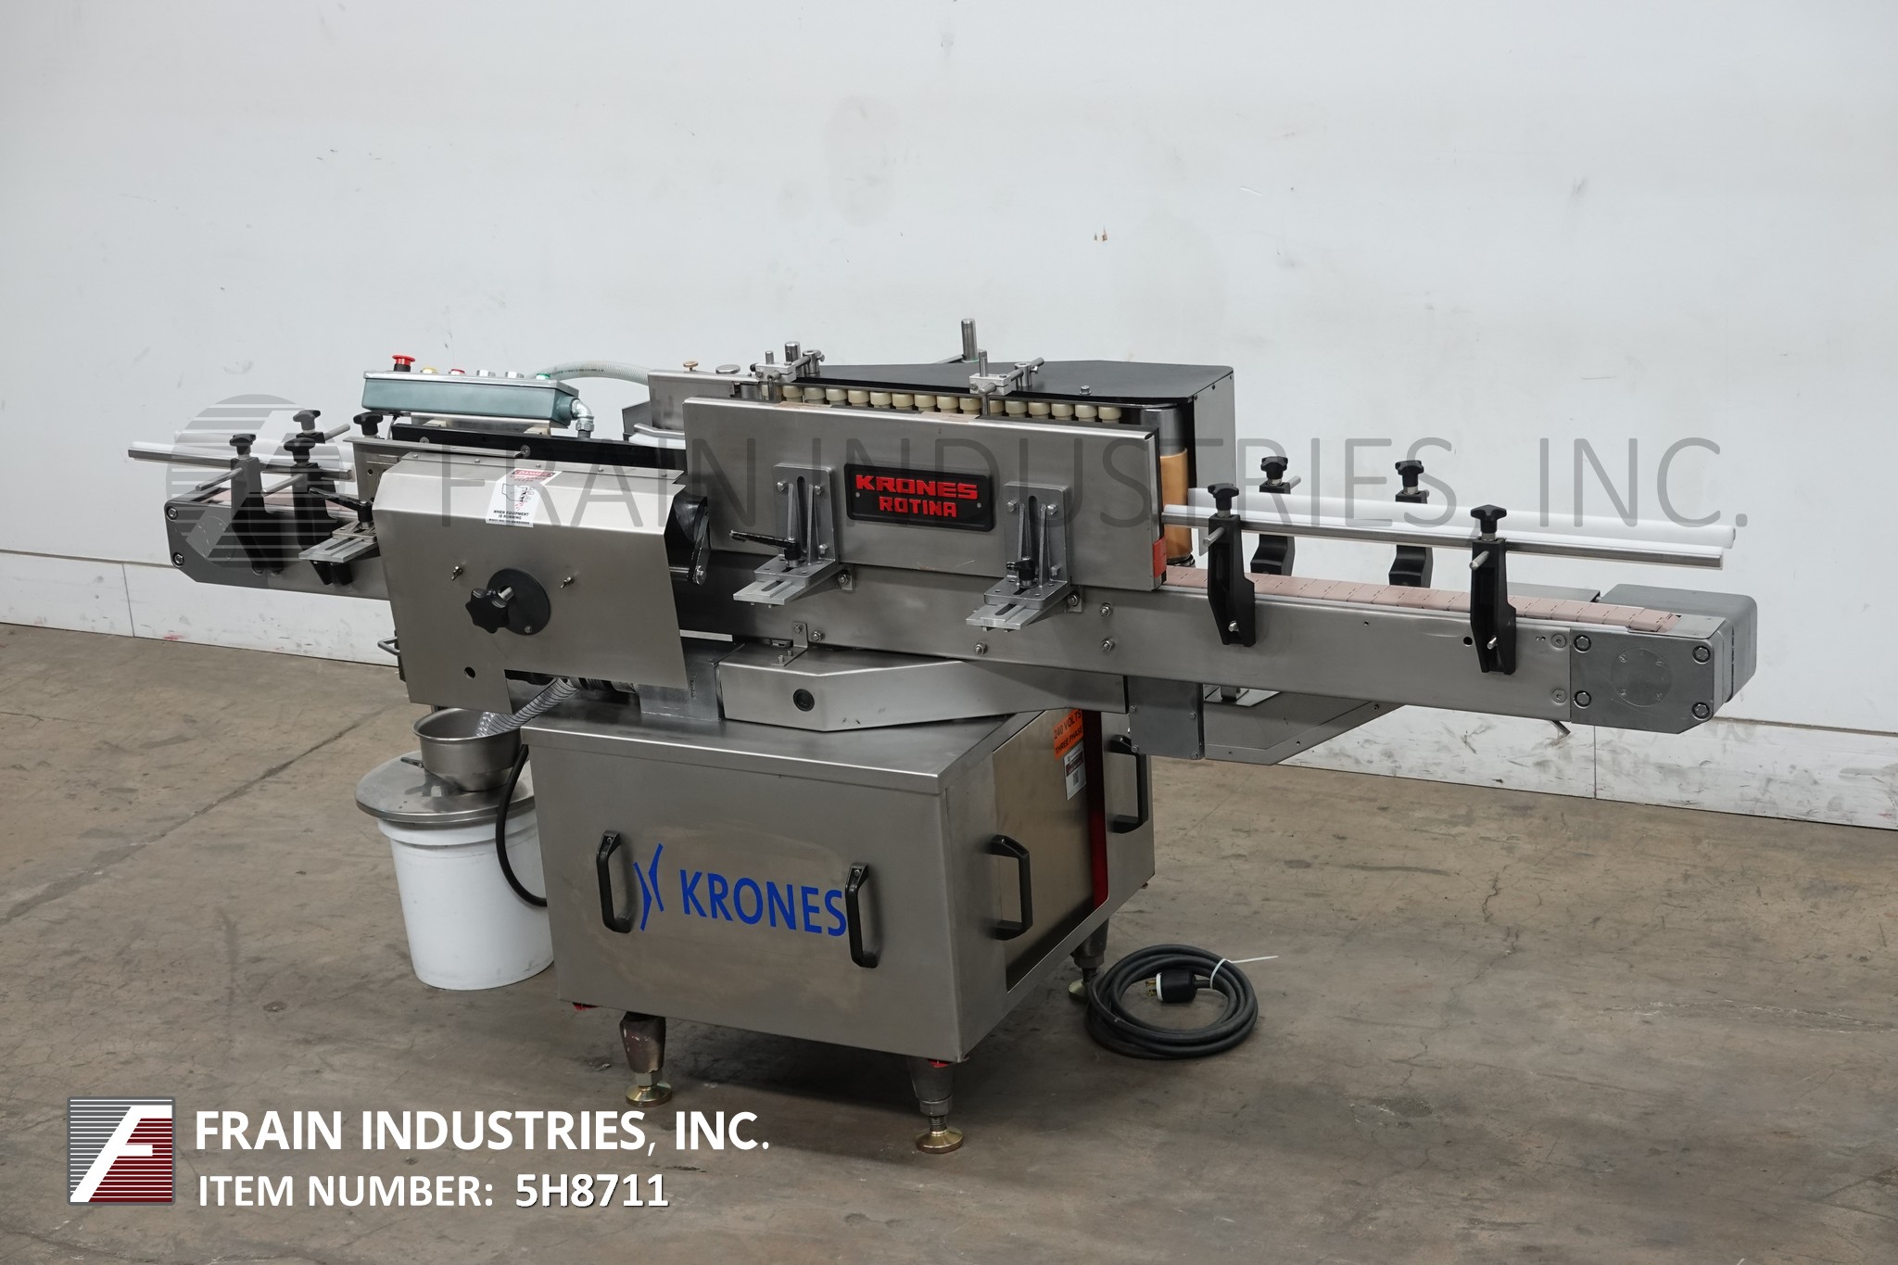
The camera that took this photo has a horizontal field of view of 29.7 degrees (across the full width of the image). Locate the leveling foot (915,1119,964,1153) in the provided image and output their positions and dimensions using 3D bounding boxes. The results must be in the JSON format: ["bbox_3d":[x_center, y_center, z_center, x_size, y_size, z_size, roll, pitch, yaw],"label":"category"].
[{"bbox_3d":[-0.016,0.789,5.680,0.078,0.047,0.078,-3,19,1],"label":"leveling foot"}]

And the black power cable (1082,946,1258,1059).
[{"bbox_3d":[0.376,0.625,6.061,0.300,0.060,0.330,-4,19,0],"label":"black power cable"}]

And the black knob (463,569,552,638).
[{"bbox_3d":[-0.705,-0.032,5.680,0.118,0.114,0.080,6,28,26],"label":"black knob"}]

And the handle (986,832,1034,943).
[{"bbox_3d":[0.099,0.397,5.560,0.050,0.172,0.023,6,21,26],"label":"handle"}]

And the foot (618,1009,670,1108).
[{"bbox_3d":[-0.501,0.692,5.885,0.078,0.160,0.078,-3,19,1],"label":"foot"}]

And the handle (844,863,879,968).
[{"bbox_3d":[-0.140,0.441,5.472,0.023,0.172,0.047,6,21,26],"label":"handle"}]

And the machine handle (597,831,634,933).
[{"bbox_3d":[-0.533,0.403,5.662,0.023,0.172,0.047,6,21,26],"label":"machine handle"}]

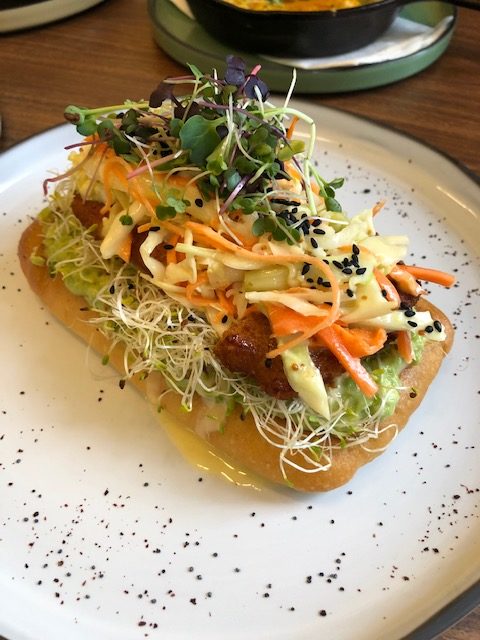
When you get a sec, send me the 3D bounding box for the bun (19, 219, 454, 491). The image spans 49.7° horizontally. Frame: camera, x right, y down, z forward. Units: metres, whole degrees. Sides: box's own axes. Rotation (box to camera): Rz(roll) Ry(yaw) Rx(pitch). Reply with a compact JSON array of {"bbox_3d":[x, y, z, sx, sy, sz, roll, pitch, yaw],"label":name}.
[{"bbox_3d":[-0.007,-0.011,0.209,0.166,0.036,0.096,35,60,23],"label":"bun"}]

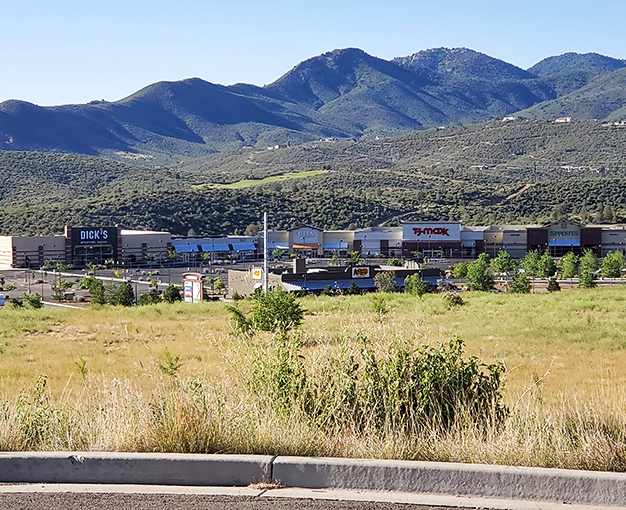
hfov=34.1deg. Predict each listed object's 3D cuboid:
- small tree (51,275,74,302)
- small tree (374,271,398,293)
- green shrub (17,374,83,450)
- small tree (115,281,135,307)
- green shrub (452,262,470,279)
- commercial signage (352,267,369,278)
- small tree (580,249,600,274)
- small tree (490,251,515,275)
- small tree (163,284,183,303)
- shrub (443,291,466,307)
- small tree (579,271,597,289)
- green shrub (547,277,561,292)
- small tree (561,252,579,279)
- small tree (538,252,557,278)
[{"bbox_3d":[-51.988,6.953,212.000,4.429,5.695,4.207,0,4,0],"label":"small tree"},{"bbox_3d":[12.633,4.705,178.000,4.182,4.008,3.973,0,3,0],"label":"small tree"},{"bbox_3d":[-1.709,1.018,6.600,0.426,0.465,0.405,0,3,0],"label":"green shrub"},{"bbox_3d":[-33.040,6.784,180.000,3.524,4.581,3.348,0,3,0],"label":"small tree"},{"bbox_3d":[29.312,3.378,203.000,3.577,3.776,3.398,0,3,0],"label":"green shrub"},{"bbox_3d":[10.091,3.718,217.000,4.084,2.337,0.300,-2,4,-28],"label":"commercial signage"},{"bbox_3d":[60.091,1.521,222.000,4.216,5.750,4.005,0,4,0],"label":"small tree"},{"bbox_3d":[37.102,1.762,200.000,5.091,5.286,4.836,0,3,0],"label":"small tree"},{"bbox_3d":[-28.471,7.802,207.000,4.324,4.369,4.108,0,4,0],"label":"small tree"},{"bbox_3d":[10.389,3.194,75.000,1.567,1.151,1.488,0,4,0],"label":"shrub"},{"bbox_3d":[47.198,4.197,175.000,3.084,3.084,2.930,0,3,0],"label":"small tree"},{"bbox_3d":[48.465,5.920,205.000,2.725,3.147,2.589,0,4,0],"label":"green shrub"},{"bbox_3d":[49.156,2.195,195.000,3.436,5.345,3.264,0,3,0],"label":"small tree"},{"bbox_3d":[44.765,2.195,195.000,3.818,5.345,3.627,0,3,0],"label":"small tree"}]

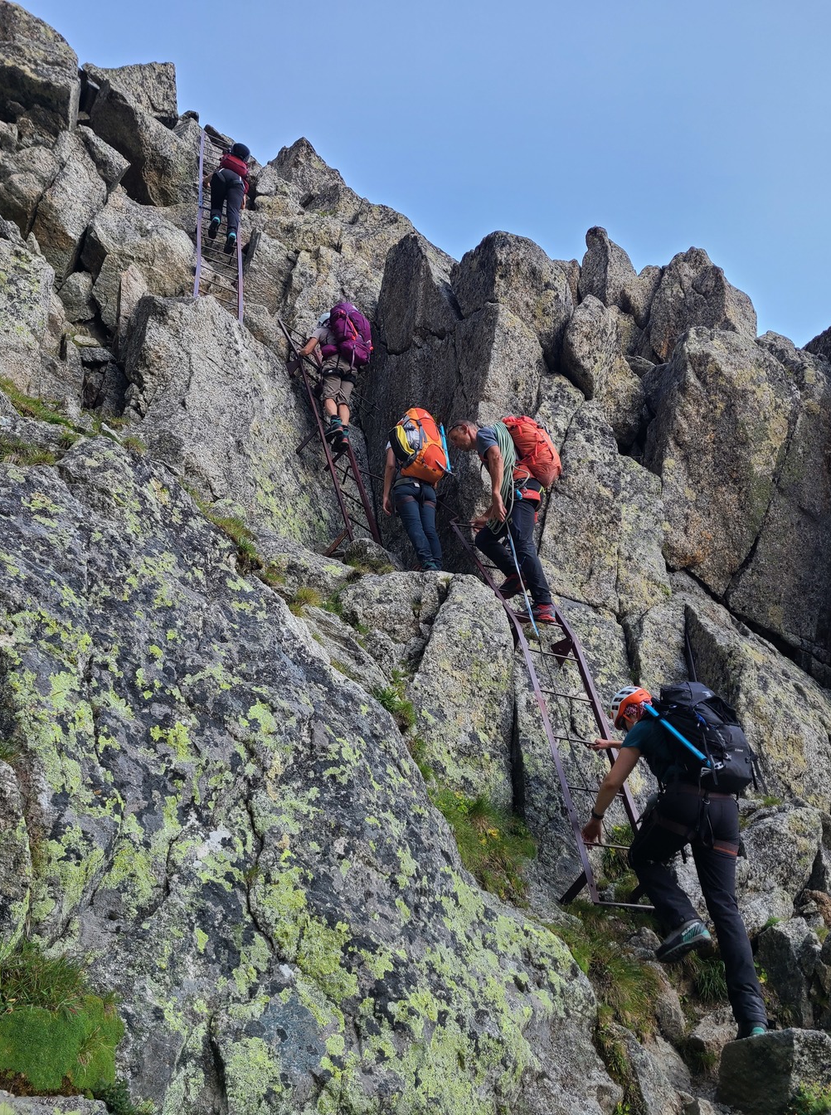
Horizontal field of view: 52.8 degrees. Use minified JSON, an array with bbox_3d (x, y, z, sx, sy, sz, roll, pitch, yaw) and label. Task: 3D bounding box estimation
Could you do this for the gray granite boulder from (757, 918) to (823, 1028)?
[{"bbox_3d":[1.765,1.966,3.950,0.300,0.510,0.300,-9,-29,18],"label":"gray granite boulder"}]

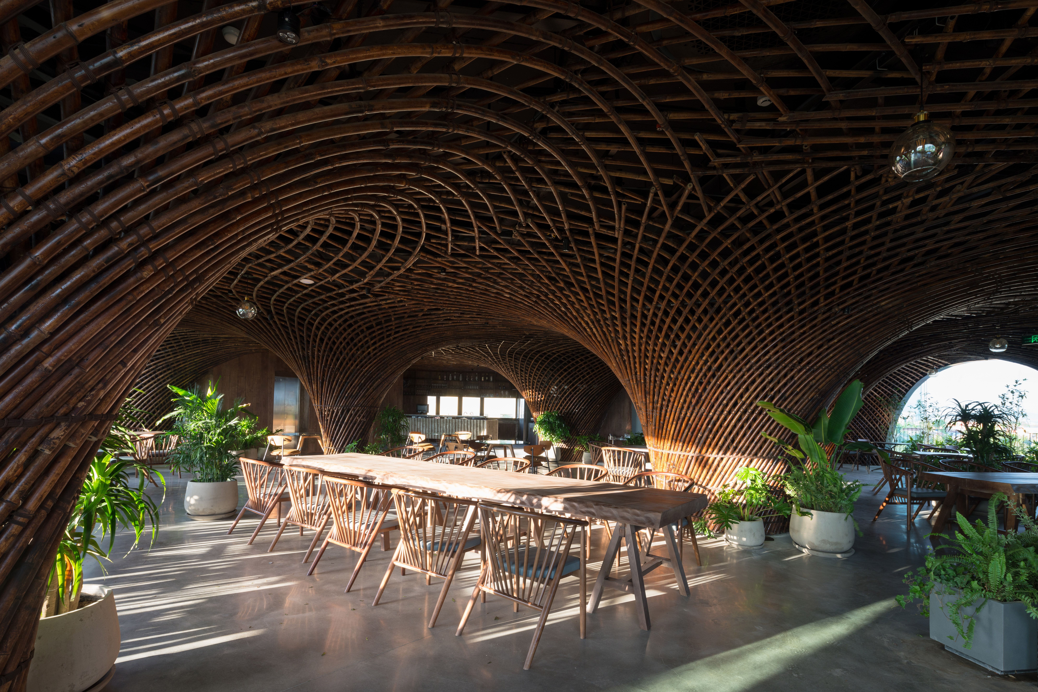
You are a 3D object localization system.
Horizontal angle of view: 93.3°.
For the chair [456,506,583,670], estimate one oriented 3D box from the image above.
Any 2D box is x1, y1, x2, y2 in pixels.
[{"bbox_3d":[0.010,1.361,2.976,0.610,0.760,0.570,-6,-8,43],"label":"chair"}]

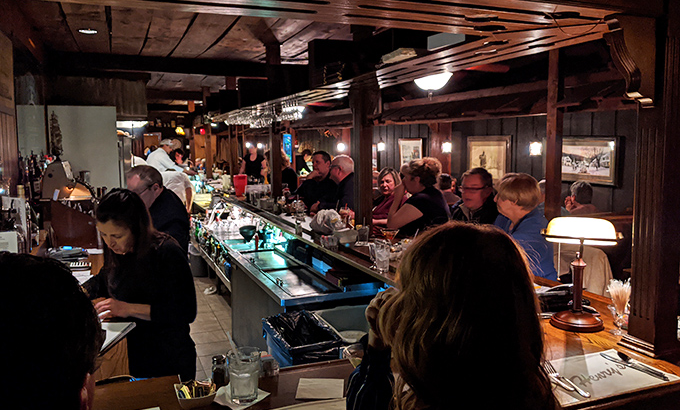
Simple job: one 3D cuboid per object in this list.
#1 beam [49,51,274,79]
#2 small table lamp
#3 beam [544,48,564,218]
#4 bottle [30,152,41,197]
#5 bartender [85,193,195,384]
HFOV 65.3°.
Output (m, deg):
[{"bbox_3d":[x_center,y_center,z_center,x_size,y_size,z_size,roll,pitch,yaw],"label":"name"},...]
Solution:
[{"bbox_3d":[-1.795,-1.460,5.579,2.400,0.180,0.150,-2,7,-23],"label":"beam"},{"bbox_3d":[0.857,0.236,1.870,0.290,0.381,0.195,2,6,14],"label":"small table lamp"},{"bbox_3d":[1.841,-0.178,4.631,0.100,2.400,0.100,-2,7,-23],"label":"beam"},{"bbox_3d":[-2.149,-0.202,3.750,0.077,0.312,0.077,0,6,-7],"label":"bottle"},{"bbox_3d":[-0.775,0.704,2.108,0.420,1.540,0.450,-3,7,-28],"label":"bartender"}]

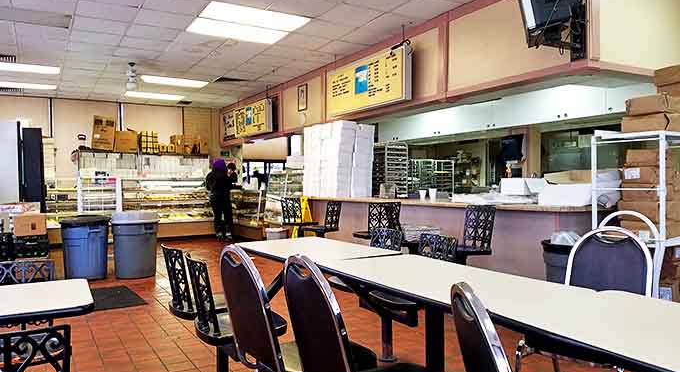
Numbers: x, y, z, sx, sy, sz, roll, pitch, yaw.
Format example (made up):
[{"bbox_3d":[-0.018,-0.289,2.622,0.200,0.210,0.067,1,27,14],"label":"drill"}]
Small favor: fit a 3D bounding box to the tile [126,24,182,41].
[{"bbox_3d":[-2.386,-1.968,6.555,0.605,0.020,0.605,-1,0,-30],"label":"tile"}]

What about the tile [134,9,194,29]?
[{"bbox_3d":[-2.074,-1.965,6.028,0.610,0.022,0.610,-1,1,-30],"label":"tile"}]

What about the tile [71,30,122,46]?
[{"bbox_3d":[-3.214,-1.958,6.761,0.605,0.020,0.605,-1,1,-30],"label":"tile"}]

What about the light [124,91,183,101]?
[{"bbox_3d":[-4.050,-1.949,11.150,1.200,0.060,0.600,-1,0,-31],"label":"light"}]

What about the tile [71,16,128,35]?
[{"bbox_3d":[-2.912,-1.961,6.246,0.605,0.020,0.605,-1,0,-30],"label":"tile"}]

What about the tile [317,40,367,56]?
[{"bbox_3d":[0.031,-1.994,7.262,0.610,0.022,0.610,-1,1,-30],"label":"tile"}]

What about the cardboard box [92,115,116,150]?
[{"bbox_3d":[-5.226,-1.163,11.309,0.450,0.730,0.380,-1,0,-30],"label":"cardboard box"}]

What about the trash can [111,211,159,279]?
[{"bbox_3d":[-2.519,0.721,6.310,0.550,0.760,0.550,-1,1,-30],"label":"trash can"}]

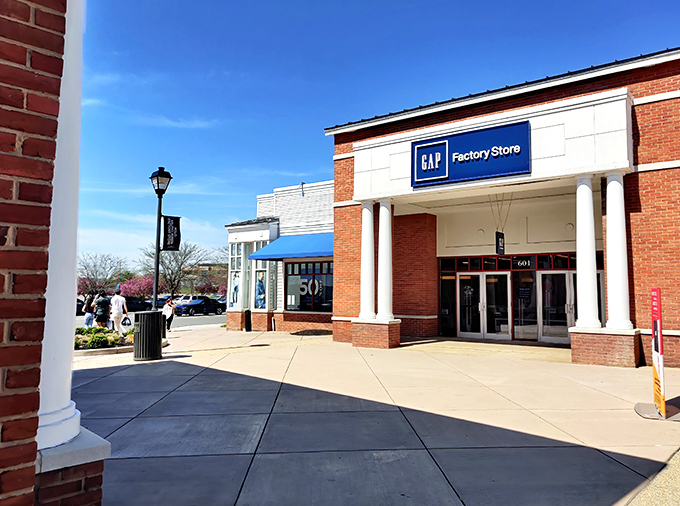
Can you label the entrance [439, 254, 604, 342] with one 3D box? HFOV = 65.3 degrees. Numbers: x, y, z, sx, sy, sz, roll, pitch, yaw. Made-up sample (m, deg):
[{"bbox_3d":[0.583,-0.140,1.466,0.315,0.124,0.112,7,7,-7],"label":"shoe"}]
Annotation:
[{"bbox_3d":[5.785,1.413,16.774,5.840,2.720,0.250,-3,-6,36],"label":"entrance"}]

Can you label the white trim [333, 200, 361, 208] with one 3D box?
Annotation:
[{"bbox_3d":[0.261,-1.540,16.595,1.128,0.130,0.100,-3,-6,37],"label":"white trim"}]

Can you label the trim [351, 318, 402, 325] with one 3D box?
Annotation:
[{"bbox_3d":[1.029,1.962,15.039,1.263,0.085,0.640,-3,-6,37],"label":"trim"}]

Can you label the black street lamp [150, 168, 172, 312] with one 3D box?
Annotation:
[{"bbox_3d":[-5.180,0.036,15.112,0.440,5.083,0.440,-3,-6,37],"label":"black street lamp"}]

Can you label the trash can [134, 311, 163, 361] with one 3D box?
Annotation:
[{"bbox_3d":[-4.263,1.844,11.817,0.570,1.030,0.570,3,-5,-29],"label":"trash can"}]

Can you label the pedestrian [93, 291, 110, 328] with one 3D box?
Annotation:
[{"bbox_3d":[-8.705,2.195,19.400,0.580,1.680,0.420,3,-5,-30],"label":"pedestrian"}]

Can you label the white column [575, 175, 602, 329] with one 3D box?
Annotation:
[{"bbox_3d":[5.362,-0.022,11.502,0.500,3.300,0.500,-3,-6,36],"label":"white column"}]

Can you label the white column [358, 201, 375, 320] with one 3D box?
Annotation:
[{"bbox_3d":[0.805,0.196,15.362,0.470,3.483,0.470,1,-5,0],"label":"white column"}]

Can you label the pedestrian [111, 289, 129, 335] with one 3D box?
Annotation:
[{"bbox_3d":[-8.083,2.200,19.400,0.600,1.730,0.480,3,-5,-30],"label":"pedestrian"}]

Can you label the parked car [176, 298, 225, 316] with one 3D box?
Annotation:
[{"bbox_3d":[-11.985,4.697,45.800,1.850,1.450,4.800,-3,-6,36],"label":"parked car"}]

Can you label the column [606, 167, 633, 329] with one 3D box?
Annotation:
[{"bbox_3d":[5.852,-0.047,11.140,0.500,3.300,0.500,-3,-6,36],"label":"column"}]

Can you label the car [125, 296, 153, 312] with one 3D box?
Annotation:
[{"bbox_3d":[-18.386,4.466,46.000,1.850,1.450,4.600,-2,-5,30],"label":"car"}]

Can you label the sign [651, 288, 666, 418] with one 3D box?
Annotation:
[{"bbox_3d":[4.077,1.242,6.786,0.050,1.545,0.895,-2,-5,26],"label":"sign"}]

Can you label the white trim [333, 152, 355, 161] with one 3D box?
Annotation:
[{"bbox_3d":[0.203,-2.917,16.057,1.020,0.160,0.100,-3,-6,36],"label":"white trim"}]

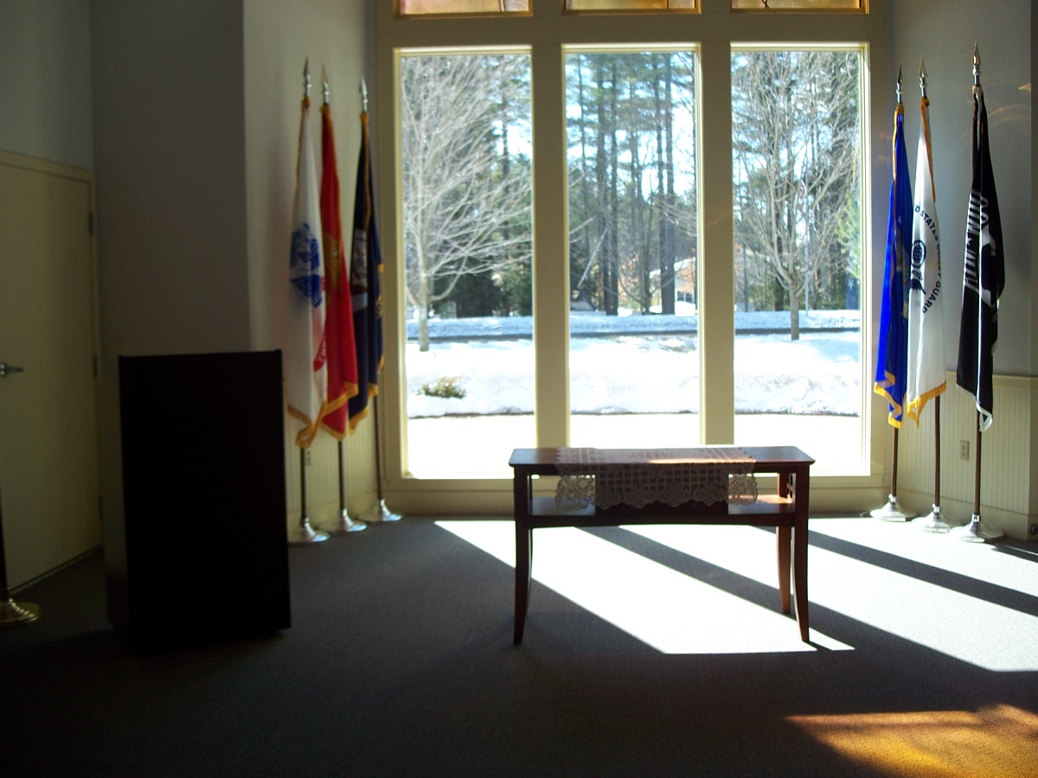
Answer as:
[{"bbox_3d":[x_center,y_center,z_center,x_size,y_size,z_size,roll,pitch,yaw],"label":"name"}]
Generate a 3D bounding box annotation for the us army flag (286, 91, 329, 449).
[{"bbox_3d":[-1.198,-0.648,6.297,0.240,2.030,0.220,-2,5,-11],"label":"us army flag"}]

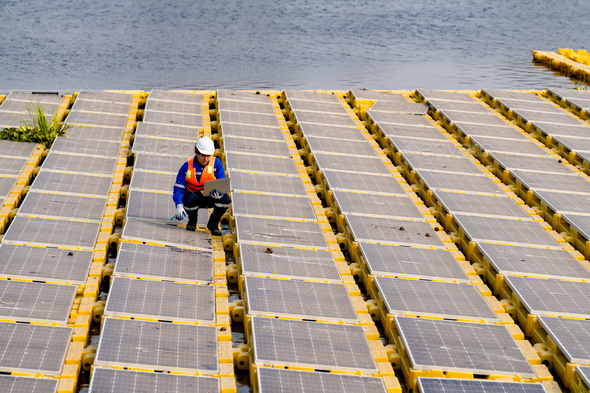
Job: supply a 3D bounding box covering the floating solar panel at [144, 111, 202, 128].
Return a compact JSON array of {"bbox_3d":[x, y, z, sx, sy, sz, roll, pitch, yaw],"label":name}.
[{"bbox_3d":[-2.076,-1.305,39.653,0.992,0.042,1.956,5,7,-3],"label":"floating solar panel"}]

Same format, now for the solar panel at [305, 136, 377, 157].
[{"bbox_3d":[0.713,-0.727,35.099,0.992,0.040,1.956,5,7,-3],"label":"solar panel"}]

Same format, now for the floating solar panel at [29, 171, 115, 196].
[{"bbox_3d":[-2.932,-0.147,30.731,0.993,0.040,1.963,5,7,-3],"label":"floating solar panel"}]

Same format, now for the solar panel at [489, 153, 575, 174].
[{"bbox_3d":[3.370,-0.452,33.073,0.993,0.040,1.963,5,7,-3],"label":"solar panel"}]

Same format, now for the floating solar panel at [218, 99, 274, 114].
[{"bbox_3d":[-0.866,-1.588,41.803,0.993,0.040,1.963,5,7,-3],"label":"floating solar panel"}]

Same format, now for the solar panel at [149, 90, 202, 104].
[{"bbox_3d":[-2.248,-1.876,44.085,0.992,0.042,1.956,5,7,-3],"label":"solar panel"}]

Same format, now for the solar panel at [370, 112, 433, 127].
[{"bbox_3d":[1.789,-1.297,39.535,0.992,0.040,1.956,5,7,-3],"label":"solar panel"}]

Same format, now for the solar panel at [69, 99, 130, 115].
[{"bbox_3d":[-3.416,-1.571,41.492,0.992,0.040,1.956,5,7,-3],"label":"solar panel"}]

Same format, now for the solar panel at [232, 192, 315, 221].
[{"bbox_3d":[-0.272,0.137,28.536,0.993,0.040,1.963,5,7,-3],"label":"solar panel"}]

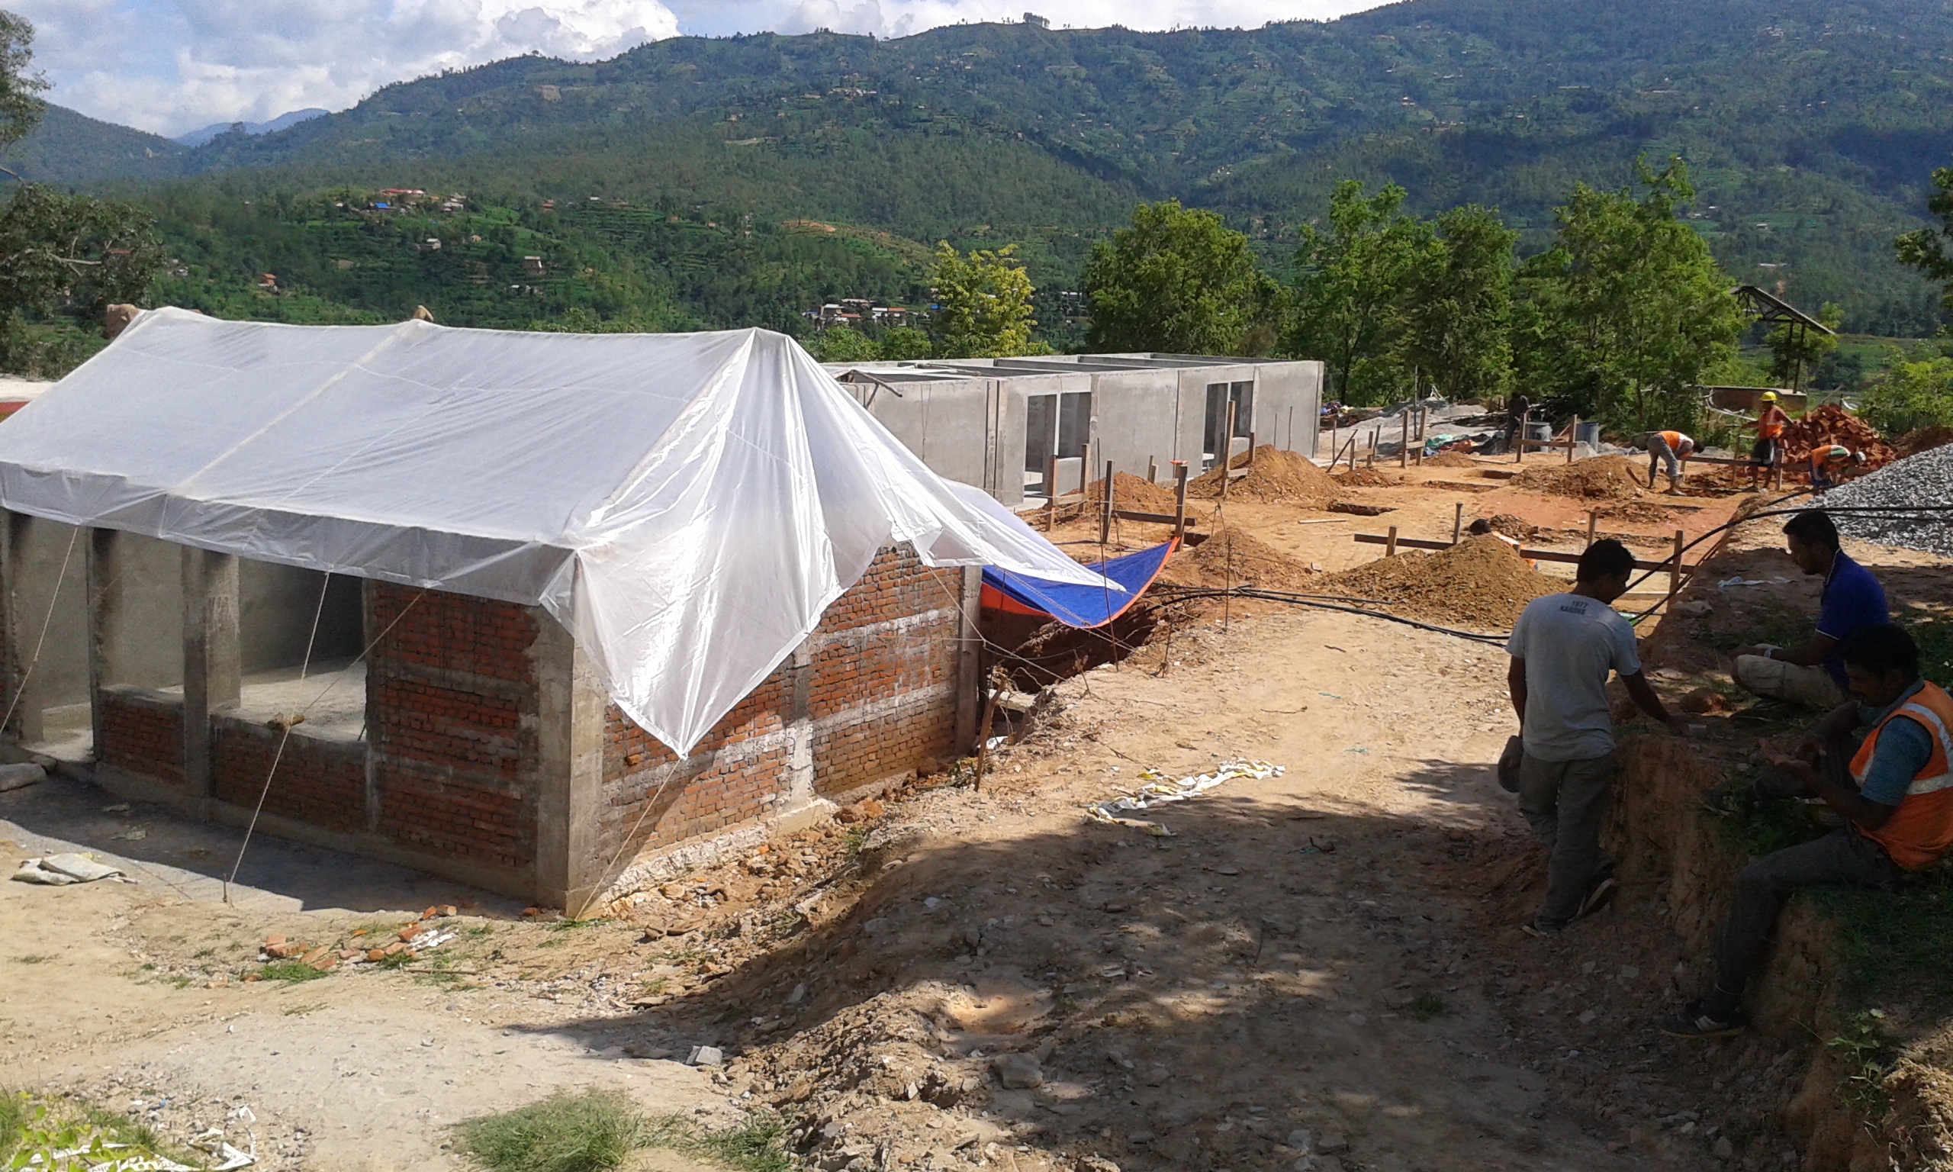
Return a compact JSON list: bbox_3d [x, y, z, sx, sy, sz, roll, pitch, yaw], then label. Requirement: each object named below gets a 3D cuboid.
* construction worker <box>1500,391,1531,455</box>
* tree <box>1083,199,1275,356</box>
[{"bbox_3d":[13.566,-4.115,40.855,0.500,1.580,0.500,0,11,-10],"label":"construction worker"},{"bbox_3d":[7.042,-9.374,58.799,6.500,8.800,6.400,2,10,0],"label":"tree"}]

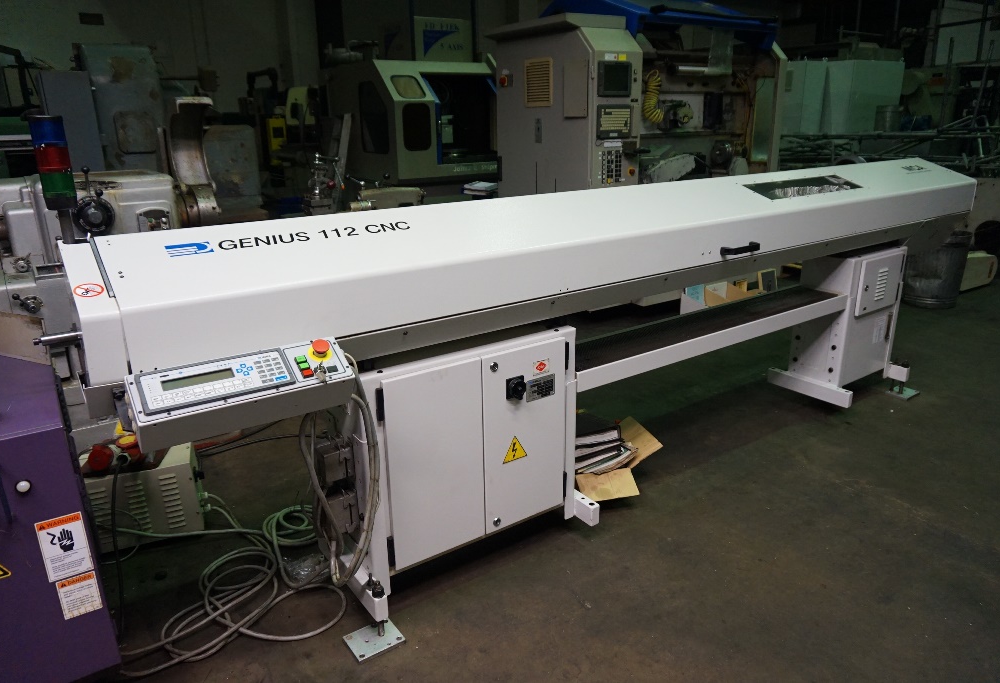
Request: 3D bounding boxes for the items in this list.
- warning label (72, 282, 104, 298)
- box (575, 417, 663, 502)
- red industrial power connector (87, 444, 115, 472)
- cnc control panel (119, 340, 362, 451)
[{"bbox_3d":[-0.941,-0.117,1.564,0.061,0.003,0.061,-13,41,-33],"label":"warning label"},{"bbox_3d":[0.463,0.527,2.918,0.407,0.219,0.427,-6,18,-16],"label":"box"},{"bbox_3d":[-1.451,0.423,2.495,0.095,0.100,0.075,-4,8,-7],"label":"red industrial power connector"},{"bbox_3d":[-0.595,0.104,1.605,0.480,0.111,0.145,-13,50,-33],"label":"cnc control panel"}]

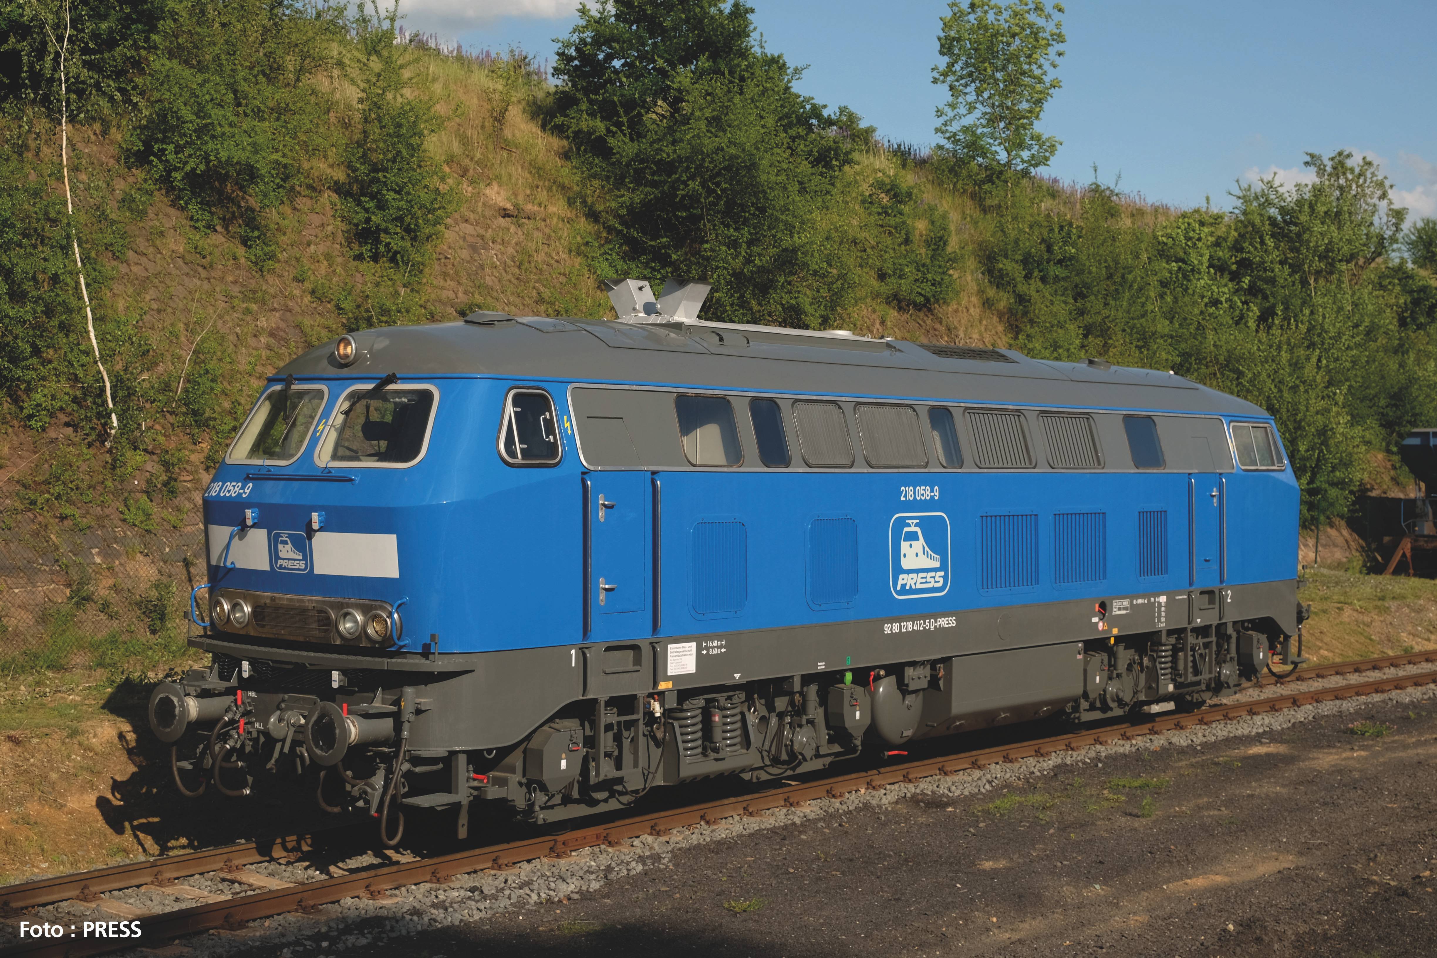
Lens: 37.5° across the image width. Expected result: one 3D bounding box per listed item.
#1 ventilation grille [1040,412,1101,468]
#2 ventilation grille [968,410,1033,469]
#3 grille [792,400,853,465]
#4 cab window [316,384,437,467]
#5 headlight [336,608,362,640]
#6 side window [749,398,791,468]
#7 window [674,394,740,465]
[{"bbox_3d":[3.651,-0.392,21.801,0.050,0.592,1.186,-20,-12,37],"label":"ventilation grille"},{"bbox_3d":[2.789,-0.398,20.947,0.050,0.580,1.150,-19,-12,37],"label":"ventilation grille"},{"bbox_3d":[0.918,-0.391,18.369,0.050,0.600,0.795,-20,-12,37],"label":"grille"},{"bbox_3d":[-2.482,-0.387,15.439,1.020,0.700,0.080,1,-29,31],"label":"cab window"},{"bbox_3d":[-2.692,1.058,15.449,0.225,0.225,0.100,2,1,39],"label":"headlight"},{"bbox_3d":[0.440,-0.391,18.046,0.040,0.620,0.430,-19,-12,37],"label":"side window"},{"bbox_3d":[-0.059,-0.386,17.088,0.060,0.595,0.800,-18,-11,37],"label":"window"}]

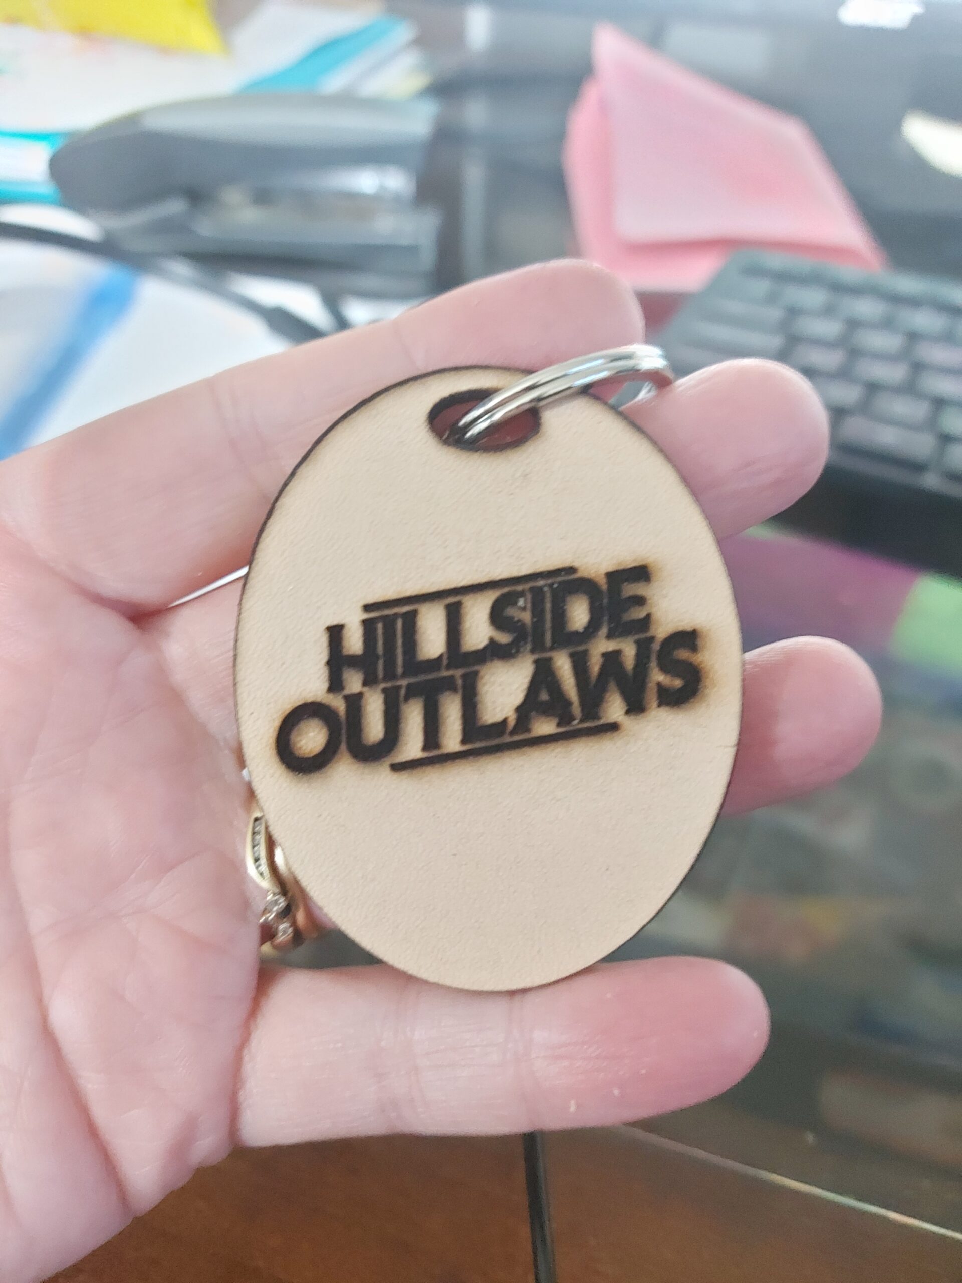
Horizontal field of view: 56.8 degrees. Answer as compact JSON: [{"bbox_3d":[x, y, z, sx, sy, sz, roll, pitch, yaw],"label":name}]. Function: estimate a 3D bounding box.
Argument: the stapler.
[{"bbox_3d":[-0.109,-0.212,0.401,0.185,0.060,0.040,8,44,9],"label":"stapler"}]

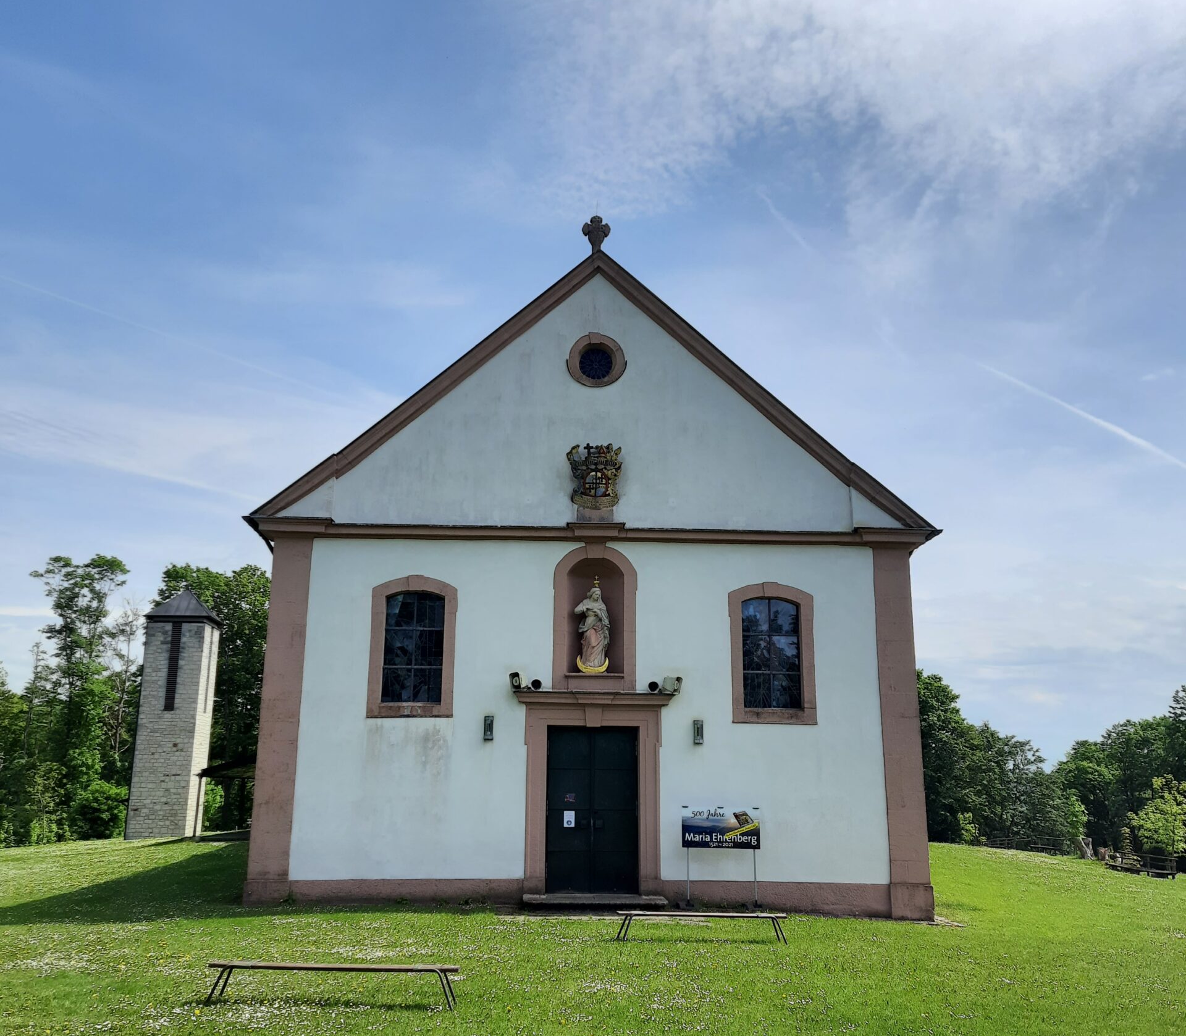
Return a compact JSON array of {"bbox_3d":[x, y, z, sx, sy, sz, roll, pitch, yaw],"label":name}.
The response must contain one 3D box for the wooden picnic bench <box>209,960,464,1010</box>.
[{"bbox_3d":[-2.618,4.750,11.176,2.530,0.420,0.380,0,-13,1],"label":"wooden picnic bench"}]

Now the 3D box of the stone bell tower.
[{"bbox_3d":[-15.003,6.917,39.613,2.250,9.000,2.250,1,-13,-3],"label":"stone bell tower"}]

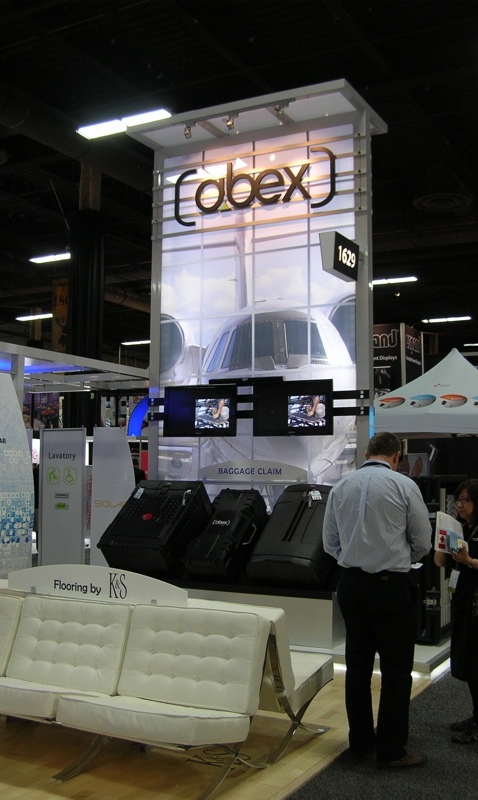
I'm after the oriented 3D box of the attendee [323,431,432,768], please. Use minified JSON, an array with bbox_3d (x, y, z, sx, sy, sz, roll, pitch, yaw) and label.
[{"bbox_3d":[0.783,1.093,4.730,0.505,1.812,0.376,-4,-6,40],"label":"attendee"}]

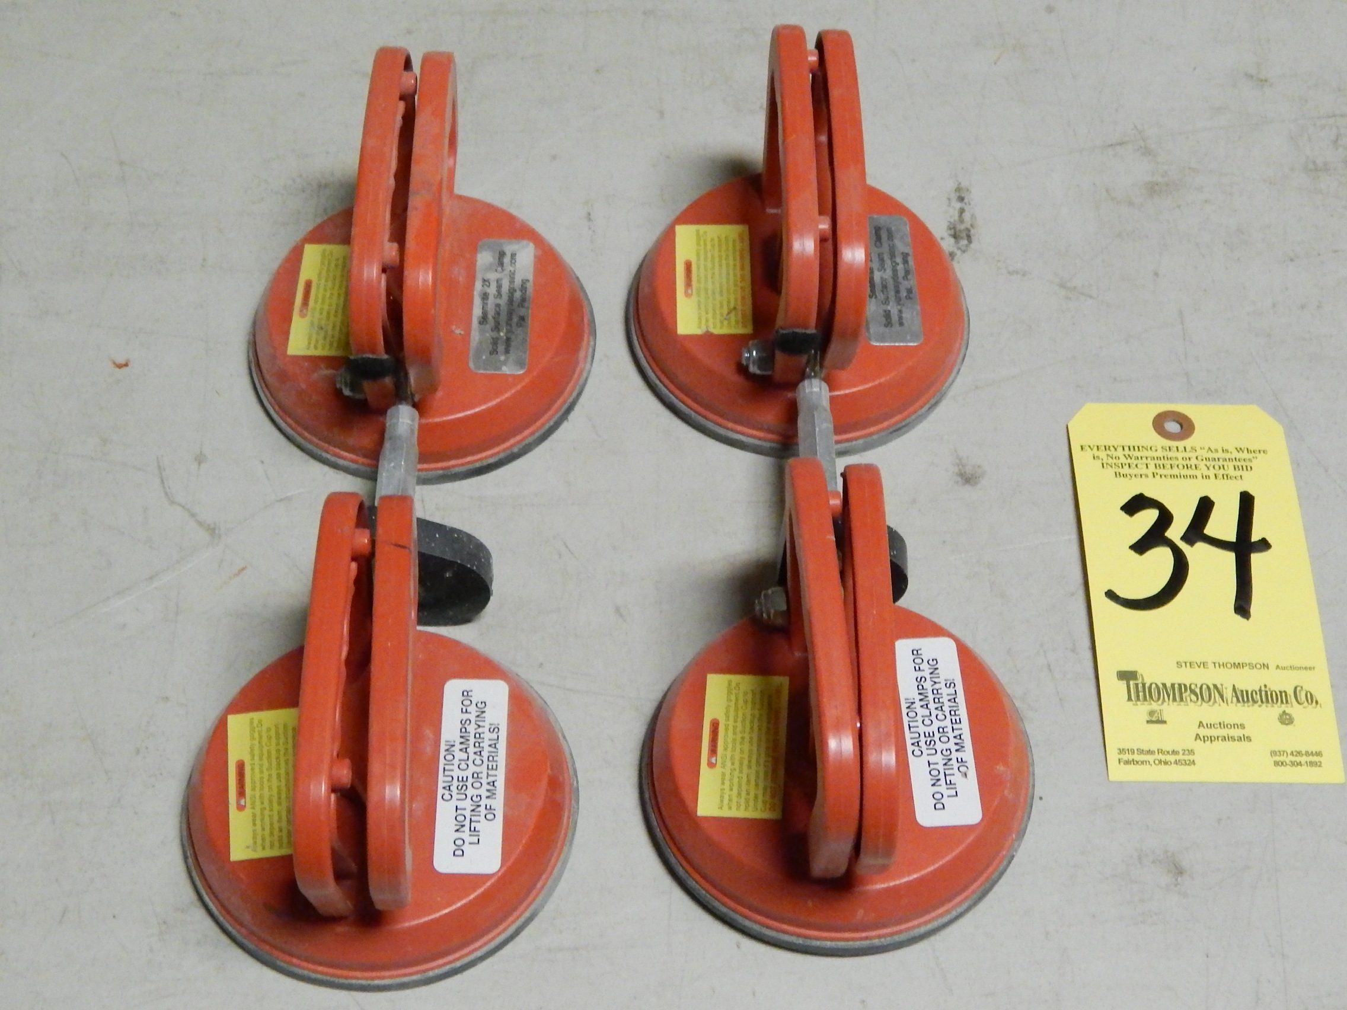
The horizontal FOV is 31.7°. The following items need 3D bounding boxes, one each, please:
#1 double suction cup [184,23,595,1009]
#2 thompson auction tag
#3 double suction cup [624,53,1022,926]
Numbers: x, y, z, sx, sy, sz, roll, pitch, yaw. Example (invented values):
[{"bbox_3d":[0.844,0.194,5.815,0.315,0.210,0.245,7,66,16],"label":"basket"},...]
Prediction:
[{"bbox_3d":[-0.089,-0.010,0.754,0.123,0.102,0.307,1,56,-1],"label":"double suction cup"},{"bbox_3d":[0.176,0.026,0.796,0.076,0.002,0.149,0,56,-1],"label":"thompson auction tag"},{"bbox_3d":[0.049,-0.019,0.763,0.123,0.102,0.308,-1,56,-2],"label":"double suction cup"}]

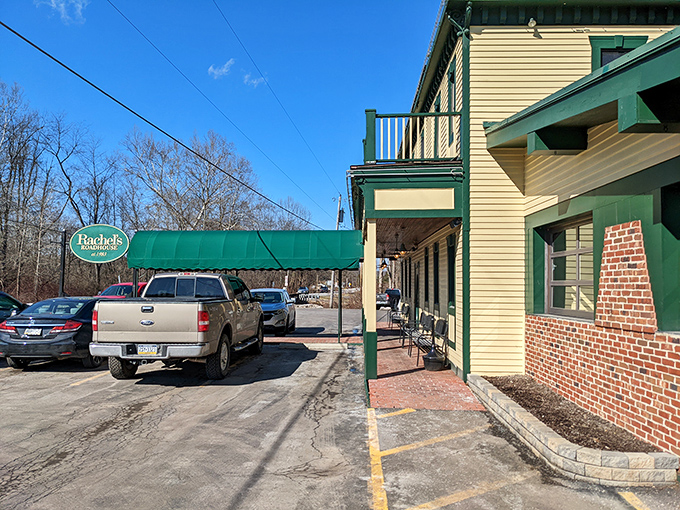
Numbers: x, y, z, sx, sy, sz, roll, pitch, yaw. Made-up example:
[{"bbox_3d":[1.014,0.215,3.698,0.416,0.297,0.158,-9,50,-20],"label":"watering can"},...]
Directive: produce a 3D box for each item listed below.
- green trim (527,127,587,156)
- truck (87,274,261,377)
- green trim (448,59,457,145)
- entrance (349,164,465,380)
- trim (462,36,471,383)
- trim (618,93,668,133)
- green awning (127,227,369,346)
[{"bbox_3d":[3.010,-1.570,7.360,0.730,0.290,0.300,0,-3,1],"label":"green trim"},{"bbox_3d":[-3.020,1.440,11.600,2.050,1.970,5.700,0,-3,2],"label":"truck"},{"bbox_3d":[2.320,-3.150,10.970,0.120,1.680,0.850,0,-3,1],"label":"green trim"},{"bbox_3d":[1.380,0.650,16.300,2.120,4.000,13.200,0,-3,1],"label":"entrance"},{"bbox_3d":[2.355,-0.920,9.870,0.130,6.500,0.140,0,-3,1],"label":"trim"},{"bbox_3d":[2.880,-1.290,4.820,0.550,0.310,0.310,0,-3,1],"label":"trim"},{"bbox_3d":[-2.600,0.860,15.500,6.500,3.150,1.800,0,-2,2],"label":"green awning"}]

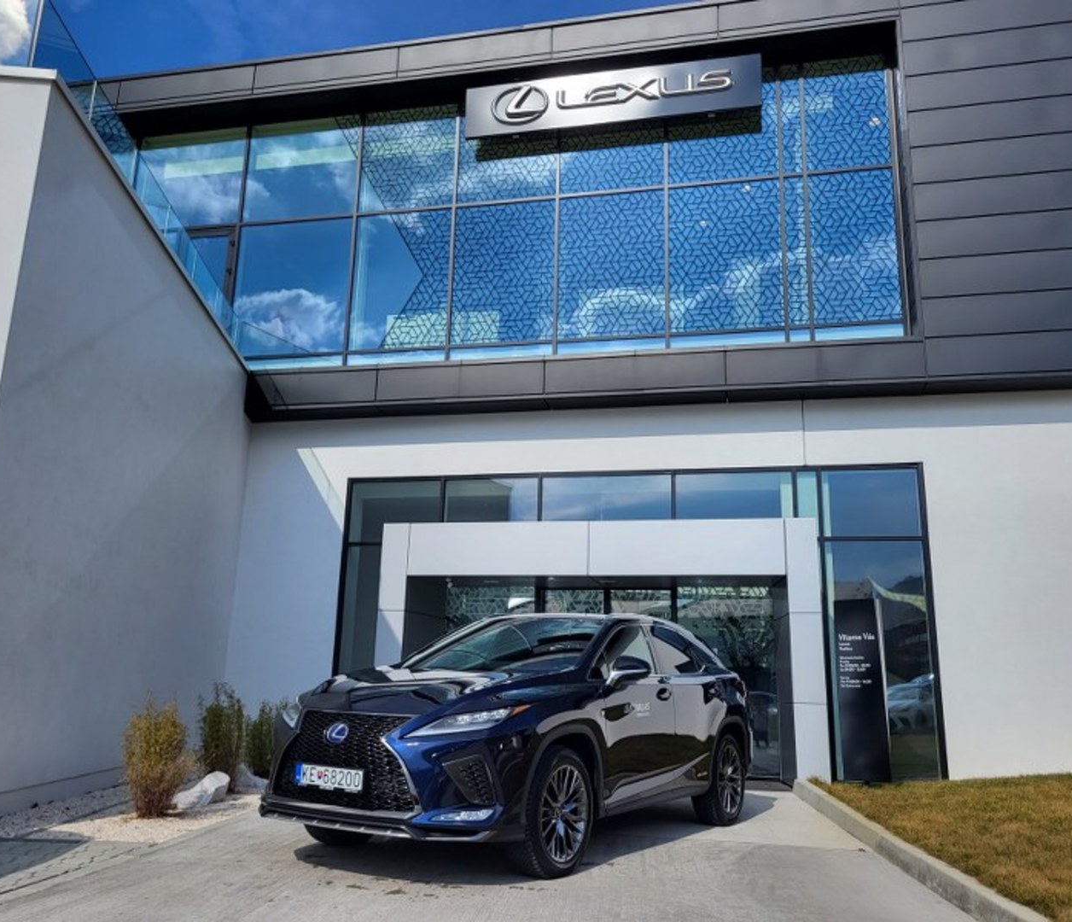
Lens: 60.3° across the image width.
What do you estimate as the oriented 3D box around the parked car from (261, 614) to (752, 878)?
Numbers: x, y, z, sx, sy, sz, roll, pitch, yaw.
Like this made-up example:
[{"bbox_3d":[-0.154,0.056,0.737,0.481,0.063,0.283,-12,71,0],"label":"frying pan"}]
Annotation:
[{"bbox_3d":[0.142,1.974,7.110,1.920,1.690,4.890,-7,-16,31],"label":"parked car"}]

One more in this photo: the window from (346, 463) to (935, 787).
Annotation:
[{"bbox_3d":[1.061,2.068,12.281,7.890,3.961,0.300,-2,-14,12],"label":"window"}]

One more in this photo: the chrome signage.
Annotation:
[{"bbox_3d":[1.093,-5.351,13.728,4.393,0.849,0.180,-2,-14,12],"label":"chrome signage"}]

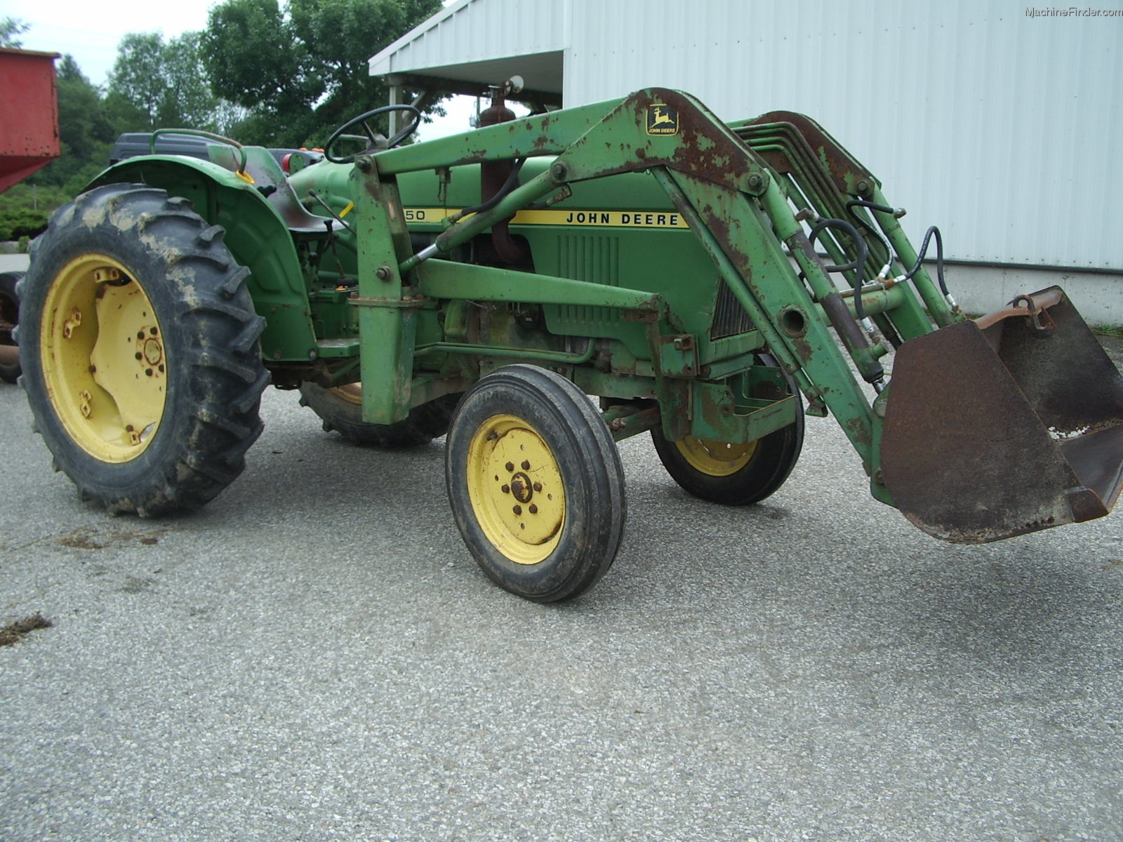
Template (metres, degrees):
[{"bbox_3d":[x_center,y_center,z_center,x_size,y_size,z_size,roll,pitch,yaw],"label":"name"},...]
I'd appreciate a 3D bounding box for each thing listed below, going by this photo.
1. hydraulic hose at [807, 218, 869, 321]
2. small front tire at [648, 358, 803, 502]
[{"bbox_3d":[0.712,-0.387,2.920,0.130,0.260,0.120,7,13,34],"label":"hydraulic hose"},{"bbox_3d":[0.628,-0.010,4.320,0.170,0.690,0.690,-10,14,-42],"label":"small front tire"}]

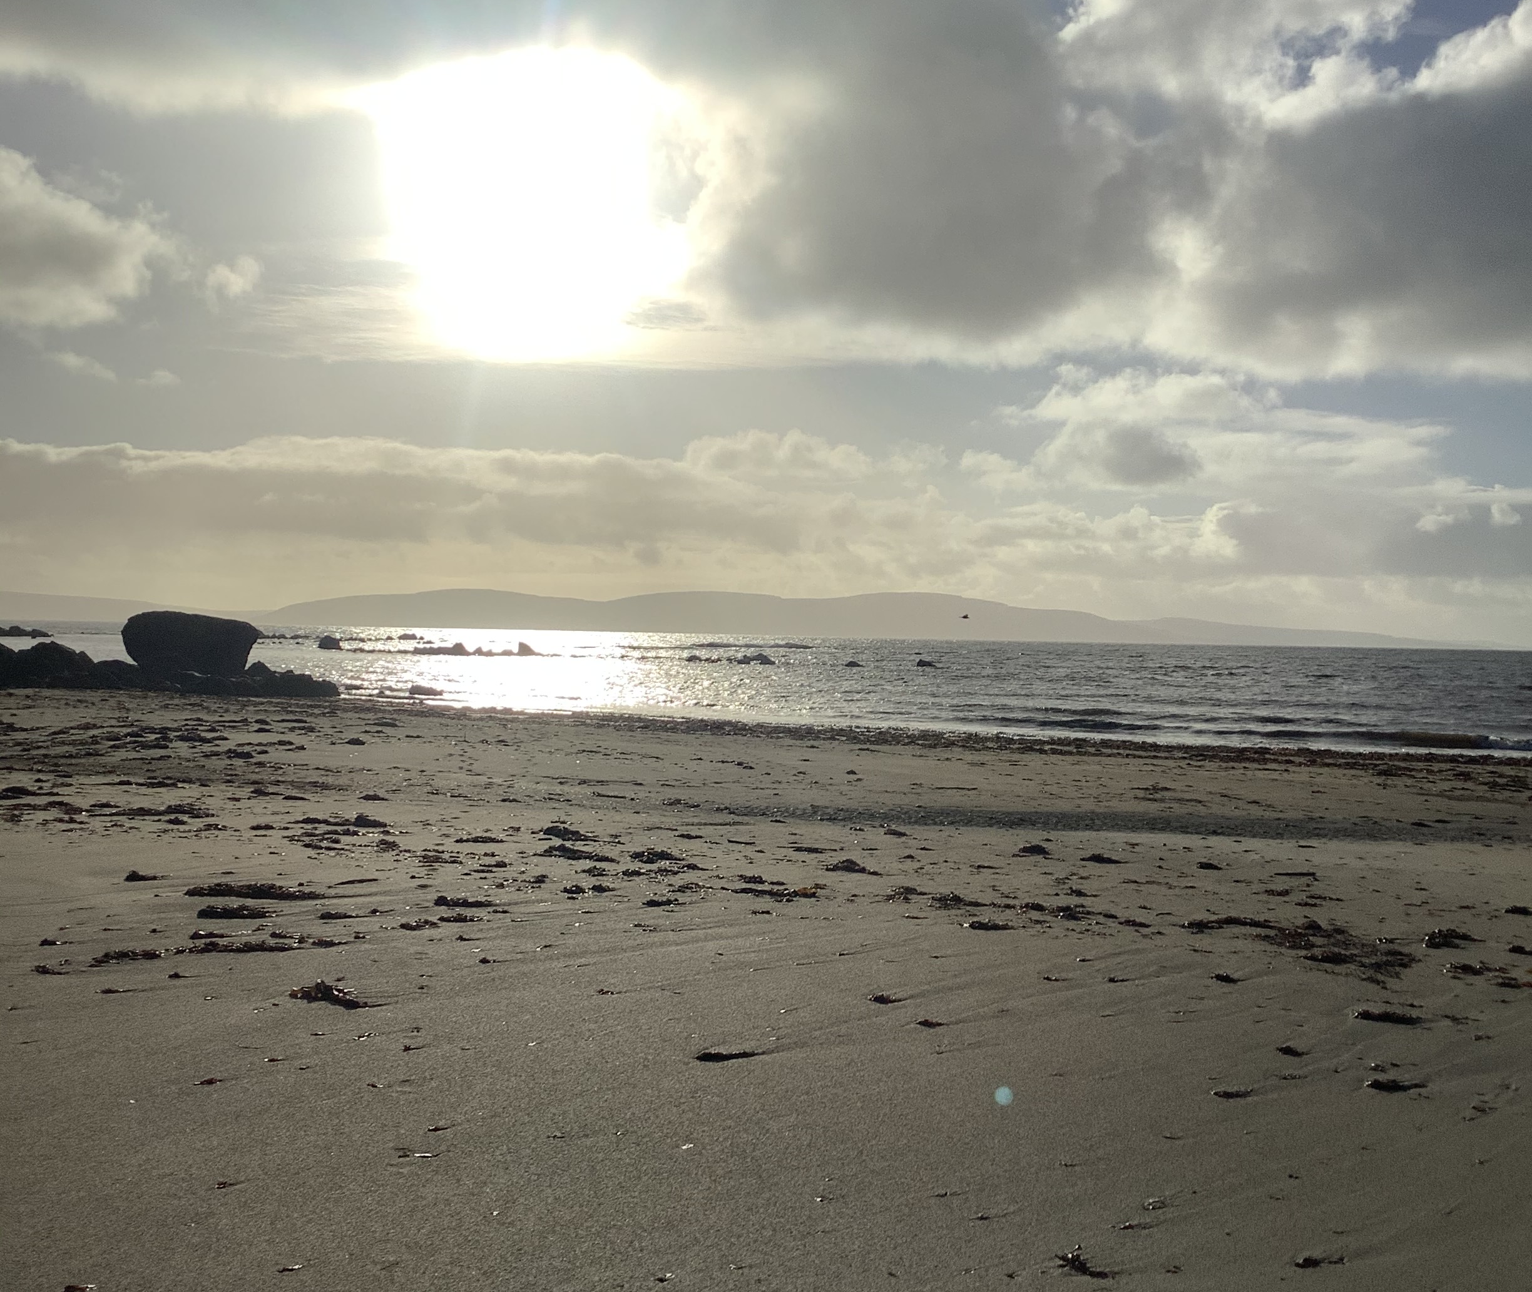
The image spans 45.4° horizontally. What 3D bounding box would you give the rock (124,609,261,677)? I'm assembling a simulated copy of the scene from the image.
[{"bbox_3d":[-14.938,-0.021,47.500,3.400,1.850,2.500,1,0,-17],"label":"rock"}]

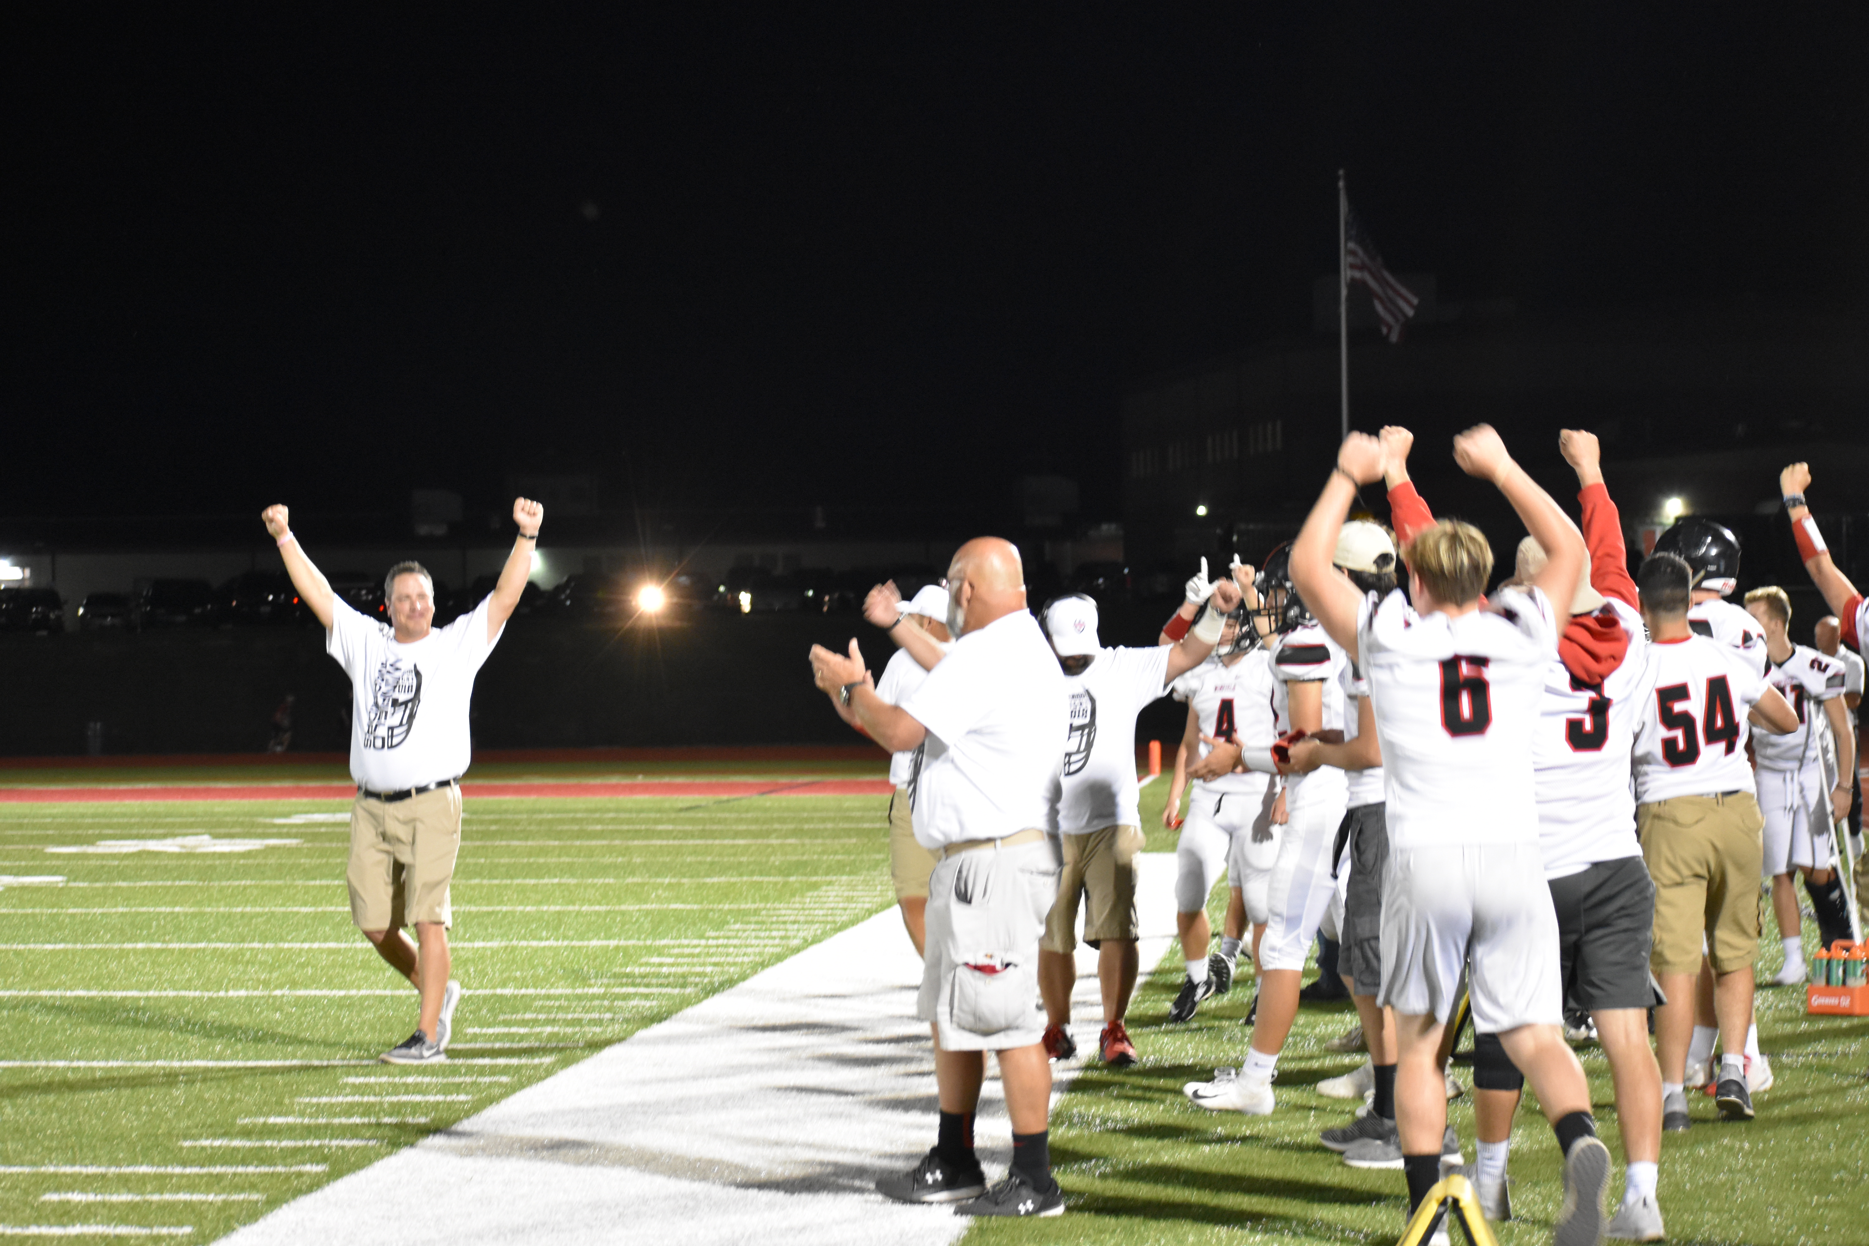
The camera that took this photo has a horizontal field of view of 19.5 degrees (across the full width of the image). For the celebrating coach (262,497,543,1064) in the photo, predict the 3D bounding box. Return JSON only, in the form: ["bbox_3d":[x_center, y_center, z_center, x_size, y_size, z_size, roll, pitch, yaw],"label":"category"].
[{"bbox_3d":[-2.028,0.602,20.800,1.030,2.150,0.550,-1,-1,13],"label":"celebrating coach"}]

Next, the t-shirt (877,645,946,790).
[{"bbox_3d":[0.027,0.388,22.600,0.420,0.640,0.520,-1,-1,27],"label":"t-shirt"}]

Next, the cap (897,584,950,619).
[{"bbox_3d":[-0.009,-0.088,22.600,0.260,0.150,0.180,11,4,24],"label":"cap"}]

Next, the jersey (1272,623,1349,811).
[{"bbox_3d":[1.231,0.301,17.850,0.320,0.620,0.500,-1,-1,-5],"label":"jersey"}]

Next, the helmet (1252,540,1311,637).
[{"bbox_3d":[1.193,-0.115,17.850,0.320,0.300,0.250,0,-1,-9],"label":"helmet"}]

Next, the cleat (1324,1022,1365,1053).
[{"bbox_3d":[1.606,1.555,20.500,0.290,0.120,0.110,-1,-1,9],"label":"cleat"}]

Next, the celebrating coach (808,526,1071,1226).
[{"bbox_3d":[0.018,0.680,14.550,0.680,1.800,0.560,-1,-1,27],"label":"celebrating coach"}]

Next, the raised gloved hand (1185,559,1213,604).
[{"bbox_3d":[1.089,-0.171,22.400,0.140,0.200,0.090,-1,-1,6],"label":"raised gloved hand"}]

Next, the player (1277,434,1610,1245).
[{"bbox_3d":[1.281,0.534,13.600,0.790,2.050,0.660,-1,-1,-7],"label":"player"}]

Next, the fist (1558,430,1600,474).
[{"bbox_3d":[1.650,-0.437,13.950,0.100,0.112,0.095,-1,-1,-20],"label":"fist"}]

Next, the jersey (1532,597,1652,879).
[{"bbox_3d":[1.612,0.290,13.850,0.500,0.720,0.320,0,-1,-29],"label":"jersey"}]

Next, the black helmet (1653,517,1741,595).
[{"bbox_3d":[2.533,-0.205,18.200,0.320,0.290,0.250,-1,-1,37],"label":"black helmet"}]

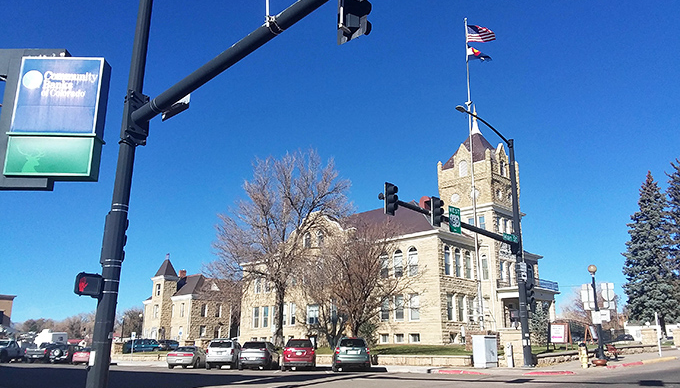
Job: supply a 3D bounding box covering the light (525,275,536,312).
[{"bbox_3d":[9.661,5.072,26.900,0.420,1.200,0.450,15,-22,-42],"label":"light"}]

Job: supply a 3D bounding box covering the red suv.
[{"bbox_3d":[-2.538,9.847,32.490,1.850,1.720,4.700,2,-16,-4],"label":"red suv"}]

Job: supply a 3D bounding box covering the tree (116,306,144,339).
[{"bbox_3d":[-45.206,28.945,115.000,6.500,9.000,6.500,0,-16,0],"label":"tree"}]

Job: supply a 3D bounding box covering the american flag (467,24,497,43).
[{"bbox_3d":[11.120,-12.504,41.476,2.300,1.600,0.500,0,-16,0],"label":"american flag"}]

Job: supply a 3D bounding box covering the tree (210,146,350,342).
[{"bbox_3d":[-5.682,5.139,54.124,13.000,20.399,12.300,0,-16,0],"label":"tree"}]

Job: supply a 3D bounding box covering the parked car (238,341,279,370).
[{"bbox_3d":[-5.012,10.320,33.849,1.860,1.680,4.620,0,-16,0],"label":"parked car"}]

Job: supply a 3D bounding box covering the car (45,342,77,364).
[{"bbox_3d":[-25.394,14.976,49.765,1.770,1.740,4.400,3,-16,-9],"label":"car"}]

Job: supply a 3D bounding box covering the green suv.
[{"bbox_3d":[0.515,9.162,30.434,1.820,1.720,4.580,1,-16,-3],"label":"green suv"}]

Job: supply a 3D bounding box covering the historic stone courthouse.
[{"bbox_3d":[7.314,5.475,67.277,22.700,26.500,37.200,15,-22,-42],"label":"historic stone courthouse"}]

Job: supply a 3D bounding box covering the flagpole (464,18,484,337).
[{"bbox_3d":[9.702,-2.004,38.512,0.300,24.616,0.300,0,-16,0],"label":"flagpole"}]

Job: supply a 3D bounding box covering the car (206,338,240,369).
[{"bbox_3d":[-7.302,10.631,35.071,1.870,1.830,4.800,1,-16,-1],"label":"car"}]

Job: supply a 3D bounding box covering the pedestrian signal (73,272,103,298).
[{"bbox_3d":[-4.955,1.783,10.450,0.450,0.440,0.250,15,-22,-42],"label":"pedestrian signal"}]

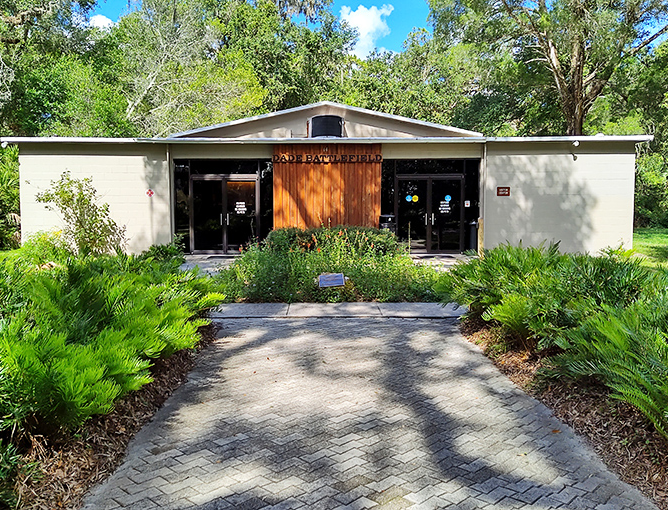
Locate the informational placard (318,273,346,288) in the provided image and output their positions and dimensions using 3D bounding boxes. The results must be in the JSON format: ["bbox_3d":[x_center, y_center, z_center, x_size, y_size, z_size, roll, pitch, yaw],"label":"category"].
[{"bbox_3d":[-0.028,0.424,8.750,0.420,0.240,0.040,-5,-39,0],"label":"informational placard"}]

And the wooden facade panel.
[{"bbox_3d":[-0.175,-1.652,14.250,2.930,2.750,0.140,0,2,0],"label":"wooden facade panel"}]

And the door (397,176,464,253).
[{"bbox_3d":[2.665,-1.119,14.650,1.900,2.140,0.100,0,2,0],"label":"door"}]

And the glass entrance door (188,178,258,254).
[{"bbox_3d":[-3.010,-1.116,14.620,1.900,2.140,0.100,0,2,0],"label":"glass entrance door"}]

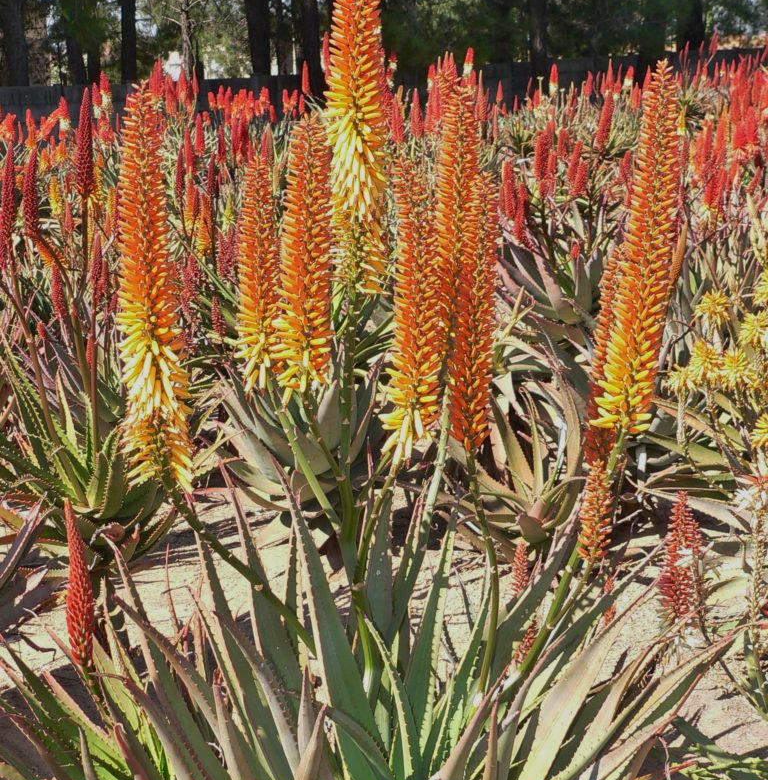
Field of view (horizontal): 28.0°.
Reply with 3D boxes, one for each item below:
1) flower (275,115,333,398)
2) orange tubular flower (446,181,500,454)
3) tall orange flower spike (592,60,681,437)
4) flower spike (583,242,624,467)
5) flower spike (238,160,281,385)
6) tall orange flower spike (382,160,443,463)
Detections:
[{"bbox_3d":[-0.111,-0.184,2.120,0.074,0.390,0.074,1,11,0],"label":"flower"},{"bbox_3d":[0.127,-0.107,2.130,0.069,0.389,0.069,3,11,0],"label":"orange tubular flower"},{"bbox_3d":[0.341,-0.189,2.050,0.083,0.499,0.083,6,11,0],"label":"tall orange flower spike"},{"bbox_3d":[0.311,-0.052,2.150,0.064,0.324,0.064,4,11,0],"label":"flower spike"},{"bbox_3d":[-0.179,-0.168,2.200,0.061,0.336,0.061,0,11,0],"label":"flower spike"},{"bbox_3d":[0.037,-0.106,2.080,0.073,0.409,0.073,0,11,0],"label":"tall orange flower spike"}]

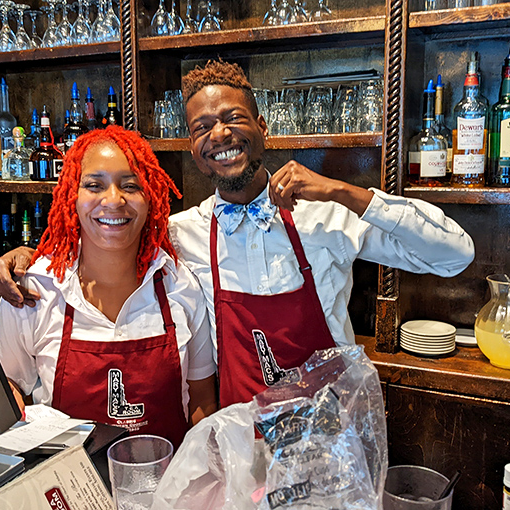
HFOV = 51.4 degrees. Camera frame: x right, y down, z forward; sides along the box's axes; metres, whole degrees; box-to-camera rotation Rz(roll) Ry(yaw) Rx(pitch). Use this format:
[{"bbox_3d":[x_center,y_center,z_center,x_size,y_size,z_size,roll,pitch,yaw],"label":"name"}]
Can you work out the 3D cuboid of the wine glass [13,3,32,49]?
[{"bbox_3d":[-0.819,-0.791,1.874,0.063,0.172,0.063,4,8,20],"label":"wine glass"}]

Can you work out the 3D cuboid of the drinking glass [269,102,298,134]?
[{"bbox_3d":[0.085,-0.393,1.548,0.086,0.100,0.086,1,8,0],"label":"drinking glass"}]

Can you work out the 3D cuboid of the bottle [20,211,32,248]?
[{"bbox_3d":[-0.880,-0.001,2.056,0.078,0.343,0.078,1,8,-1],"label":"bottle"}]

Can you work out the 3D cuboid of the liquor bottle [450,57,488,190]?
[{"bbox_3d":[0.556,-0.345,1.371,0.085,0.335,0.084,4,8,22],"label":"liquor bottle"}]

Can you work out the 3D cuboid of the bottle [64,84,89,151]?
[{"bbox_3d":[-0.664,-0.450,1.966,0.090,0.365,0.090,-1,8,-15],"label":"bottle"}]

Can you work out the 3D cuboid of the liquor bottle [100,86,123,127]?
[{"bbox_3d":[-0.493,-0.414,1.838,0.085,0.329,0.085,1,8,3],"label":"liquor bottle"}]

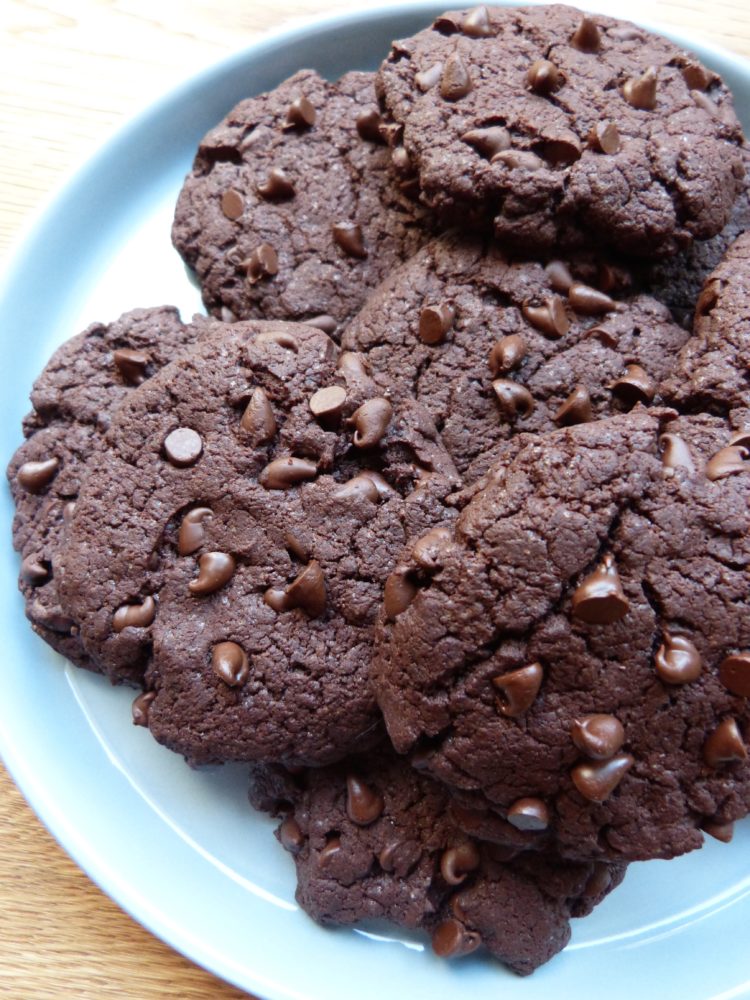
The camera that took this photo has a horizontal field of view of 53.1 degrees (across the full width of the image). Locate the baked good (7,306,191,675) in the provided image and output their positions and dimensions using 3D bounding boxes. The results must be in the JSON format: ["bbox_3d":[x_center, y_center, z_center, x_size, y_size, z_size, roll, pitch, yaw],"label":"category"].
[{"bbox_3d":[-0.042,-0.004,0.186,0.091,0.017,0.091,0,72,-1],"label":"baked good"}]

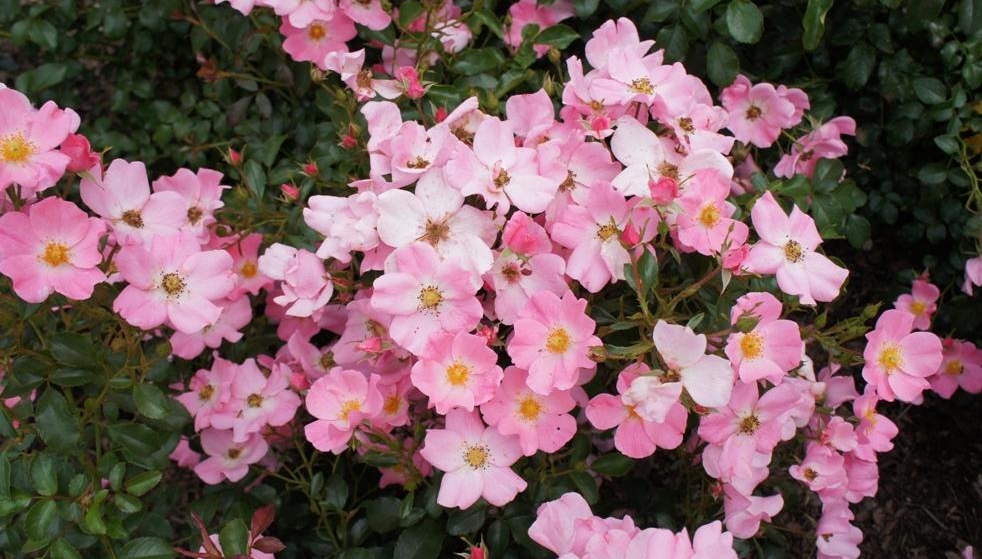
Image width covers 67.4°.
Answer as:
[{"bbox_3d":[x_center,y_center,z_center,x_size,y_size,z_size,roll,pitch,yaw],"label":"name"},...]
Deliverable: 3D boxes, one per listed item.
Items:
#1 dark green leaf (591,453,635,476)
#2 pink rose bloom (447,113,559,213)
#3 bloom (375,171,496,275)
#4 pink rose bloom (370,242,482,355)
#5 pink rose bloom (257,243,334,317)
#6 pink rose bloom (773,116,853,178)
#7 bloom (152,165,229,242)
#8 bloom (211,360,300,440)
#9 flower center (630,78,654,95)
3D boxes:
[{"bbox_3d":[0.099,0.151,0.600,0.037,0.008,0.022,-4,41,-5],"label":"dark green leaf"},{"bbox_3d":[0.010,-0.078,0.505,0.075,0.032,0.066,-4,66,-5],"label":"pink rose bloom"},{"bbox_3d":[-0.038,-0.037,0.500,0.081,0.034,0.076,0,69,0],"label":"bloom"},{"bbox_3d":[-0.044,0.013,0.500,0.075,0.025,0.076,1,72,-2],"label":"pink rose bloom"},{"bbox_3d":[-0.138,0.001,0.520,0.044,0.049,0.046,-11,36,-38],"label":"pink rose bloom"},{"bbox_3d":[0.277,-0.112,0.630,0.058,0.053,0.038,-20,31,-25],"label":"pink rose bloom"},{"bbox_3d":[-0.234,-0.057,0.570,0.057,0.030,0.056,-13,75,-16],"label":"bloom"},{"bbox_3d":[-0.179,0.092,0.560,0.070,0.032,0.064,0,72,0],"label":"bloom"},{"bbox_3d":[0.113,-0.144,0.550,0.019,0.009,0.018,0,41,0],"label":"flower center"}]

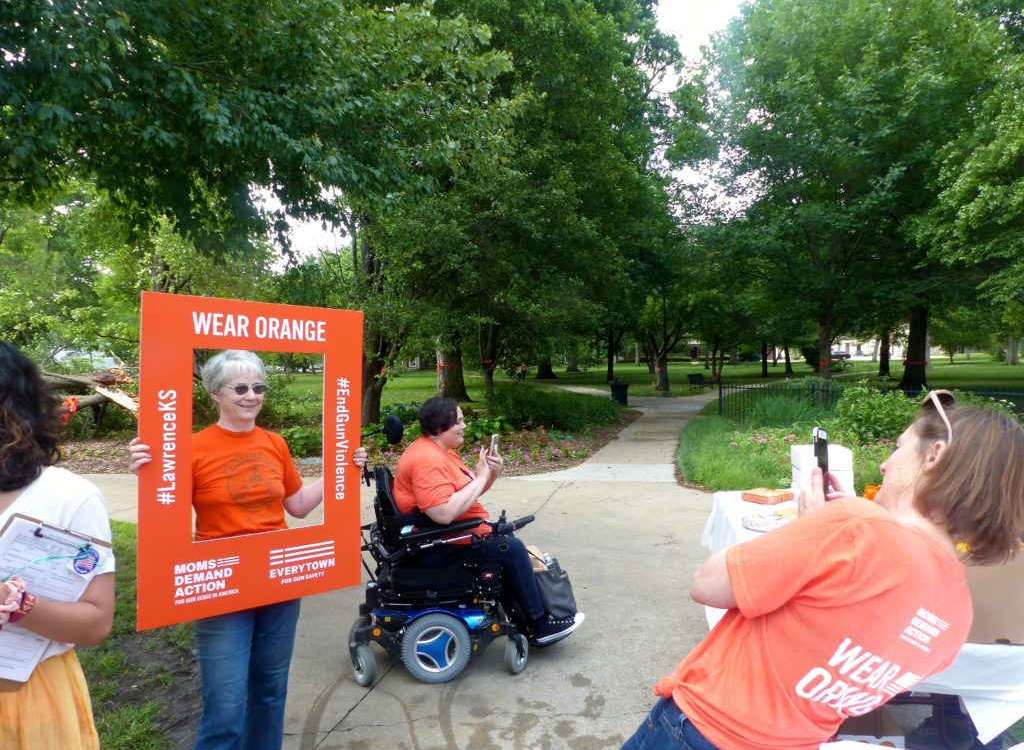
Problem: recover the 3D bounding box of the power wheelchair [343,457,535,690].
[{"bbox_3d":[-0.350,0.983,3.982,1.040,1.090,0.650,0,1,-10],"label":"power wheelchair"}]

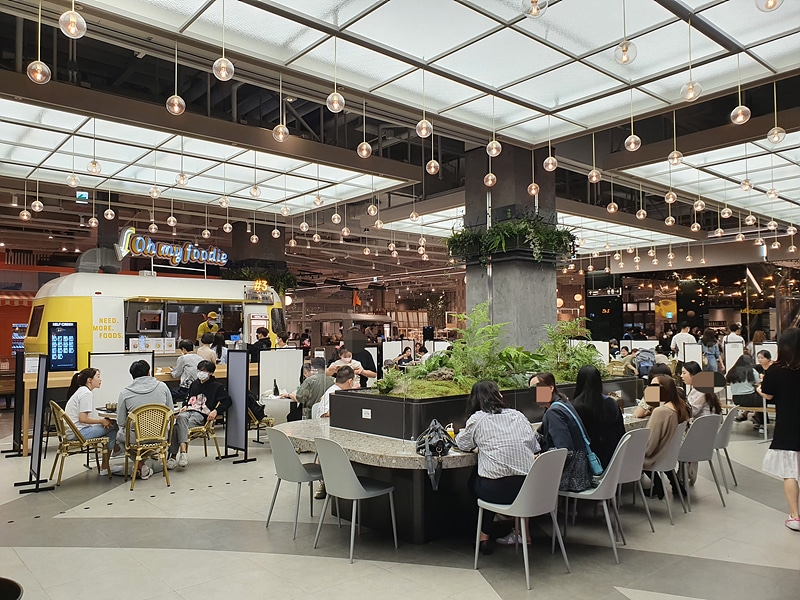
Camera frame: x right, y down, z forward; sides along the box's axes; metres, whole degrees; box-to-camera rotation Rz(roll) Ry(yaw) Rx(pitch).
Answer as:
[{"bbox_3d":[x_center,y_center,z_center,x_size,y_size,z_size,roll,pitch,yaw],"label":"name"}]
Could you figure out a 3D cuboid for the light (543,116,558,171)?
[{"bbox_3d":[1.728,-1.795,6.894,0.155,0.629,0.155,0,-3,0],"label":"light"}]

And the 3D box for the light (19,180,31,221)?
[{"bbox_3d":[-3.750,-0.996,6.024,0.100,0.408,0.100,2,-4,-40],"label":"light"}]

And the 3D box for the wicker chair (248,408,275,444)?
[{"bbox_3d":[-1.815,1.474,7.321,0.560,0.860,0.460,1,-3,-18],"label":"wicker chair"}]

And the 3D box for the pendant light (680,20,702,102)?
[{"bbox_3d":[1.423,-1.175,2.942,0.100,0.416,0.100,2,-4,-40],"label":"pendant light"}]

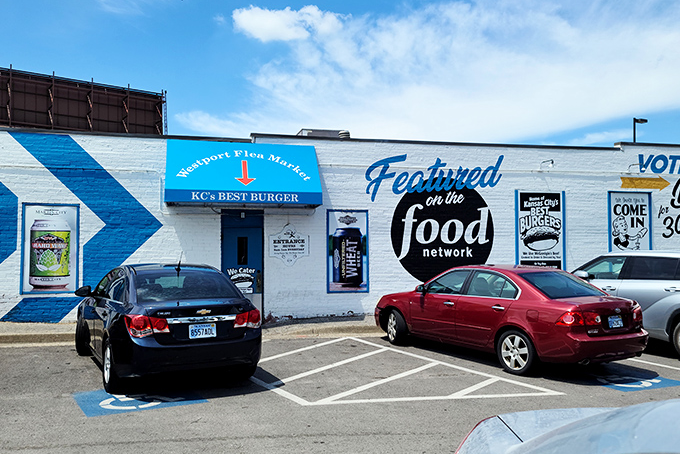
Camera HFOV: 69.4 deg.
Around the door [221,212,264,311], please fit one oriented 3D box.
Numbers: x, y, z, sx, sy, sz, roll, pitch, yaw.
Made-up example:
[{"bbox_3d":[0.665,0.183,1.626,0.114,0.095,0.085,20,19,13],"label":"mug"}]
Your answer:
[{"bbox_3d":[-2.226,0.898,11.266,0.952,2.572,0.120,0,-2,-10],"label":"door"}]

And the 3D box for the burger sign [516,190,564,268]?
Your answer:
[{"bbox_3d":[5.151,0.162,12.557,1.420,2.152,0.060,0,-2,-10],"label":"burger sign"}]

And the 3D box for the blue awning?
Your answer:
[{"bbox_3d":[-2.150,-1.197,10.848,3.311,1.489,0.900,0,-2,-10],"label":"blue awning"}]

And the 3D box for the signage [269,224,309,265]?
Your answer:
[{"bbox_3d":[-1.159,0.423,11.404,0.956,1.011,0.030,0,-2,-10],"label":"signage"}]

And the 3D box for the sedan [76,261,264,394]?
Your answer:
[{"bbox_3d":[-2.747,1.350,7.453,1.796,1.476,4.597,3,-5,-33],"label":"sedan"}]

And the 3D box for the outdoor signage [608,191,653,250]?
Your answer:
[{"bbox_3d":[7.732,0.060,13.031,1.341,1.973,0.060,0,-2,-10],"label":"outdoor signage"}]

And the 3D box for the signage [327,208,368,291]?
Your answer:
[{"bbox_3d":[0.206,0.587,11.640,1.009,1.973,0.060,0,-2,-10],"label":"signage"}]

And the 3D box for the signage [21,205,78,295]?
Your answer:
[{"bbox_3d":[-6.184,0.464,10.483,1.123,1.919,0.060,0,-2,-10],"label":"signage"}]

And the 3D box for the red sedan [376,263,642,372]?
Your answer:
[{"bbox_3d":[2.470,1.412,8.431,1.805,1.480,4.740,3,-4,-32],"label":"red sedan"}]

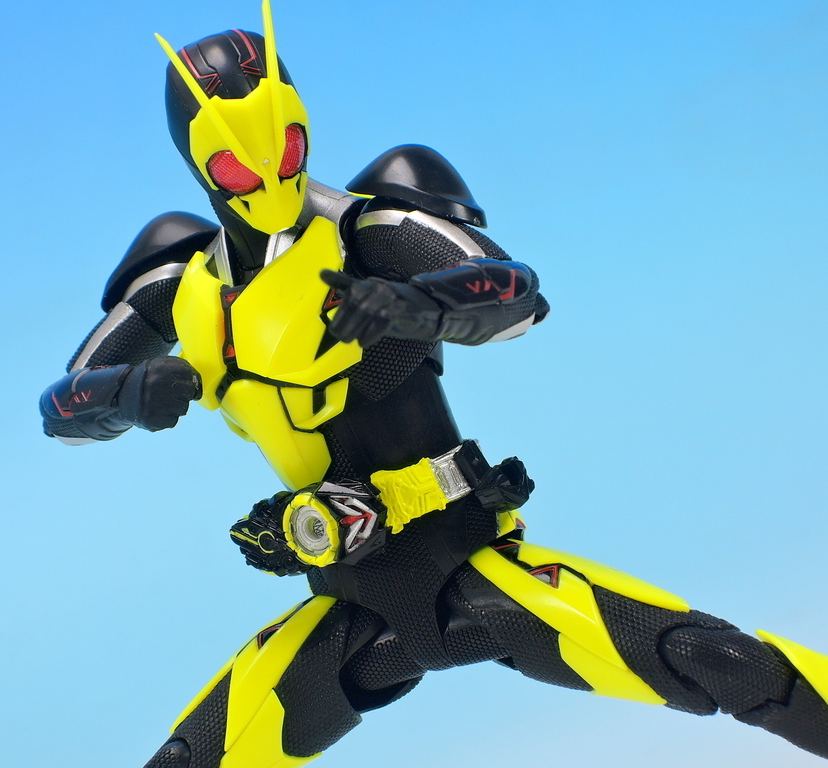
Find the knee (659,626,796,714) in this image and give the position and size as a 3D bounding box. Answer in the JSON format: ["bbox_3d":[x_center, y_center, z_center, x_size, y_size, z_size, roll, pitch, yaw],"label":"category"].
[{"bbox_3d":[0.034,0.031,0.382,0.014,0.009,0.009,22,-14,3],"label":"knee"}]

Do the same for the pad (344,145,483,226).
[{"bbox_3d":[0.000,-0.021,0.376,0.015,0.008,0.013,13,3,24],"label":"pad"}]

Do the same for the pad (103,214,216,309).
[{"bbox_3d":[-0.028,-0.013,0.388,0.013,0.009,0.013,-22,7,29],"label":"pad"}]

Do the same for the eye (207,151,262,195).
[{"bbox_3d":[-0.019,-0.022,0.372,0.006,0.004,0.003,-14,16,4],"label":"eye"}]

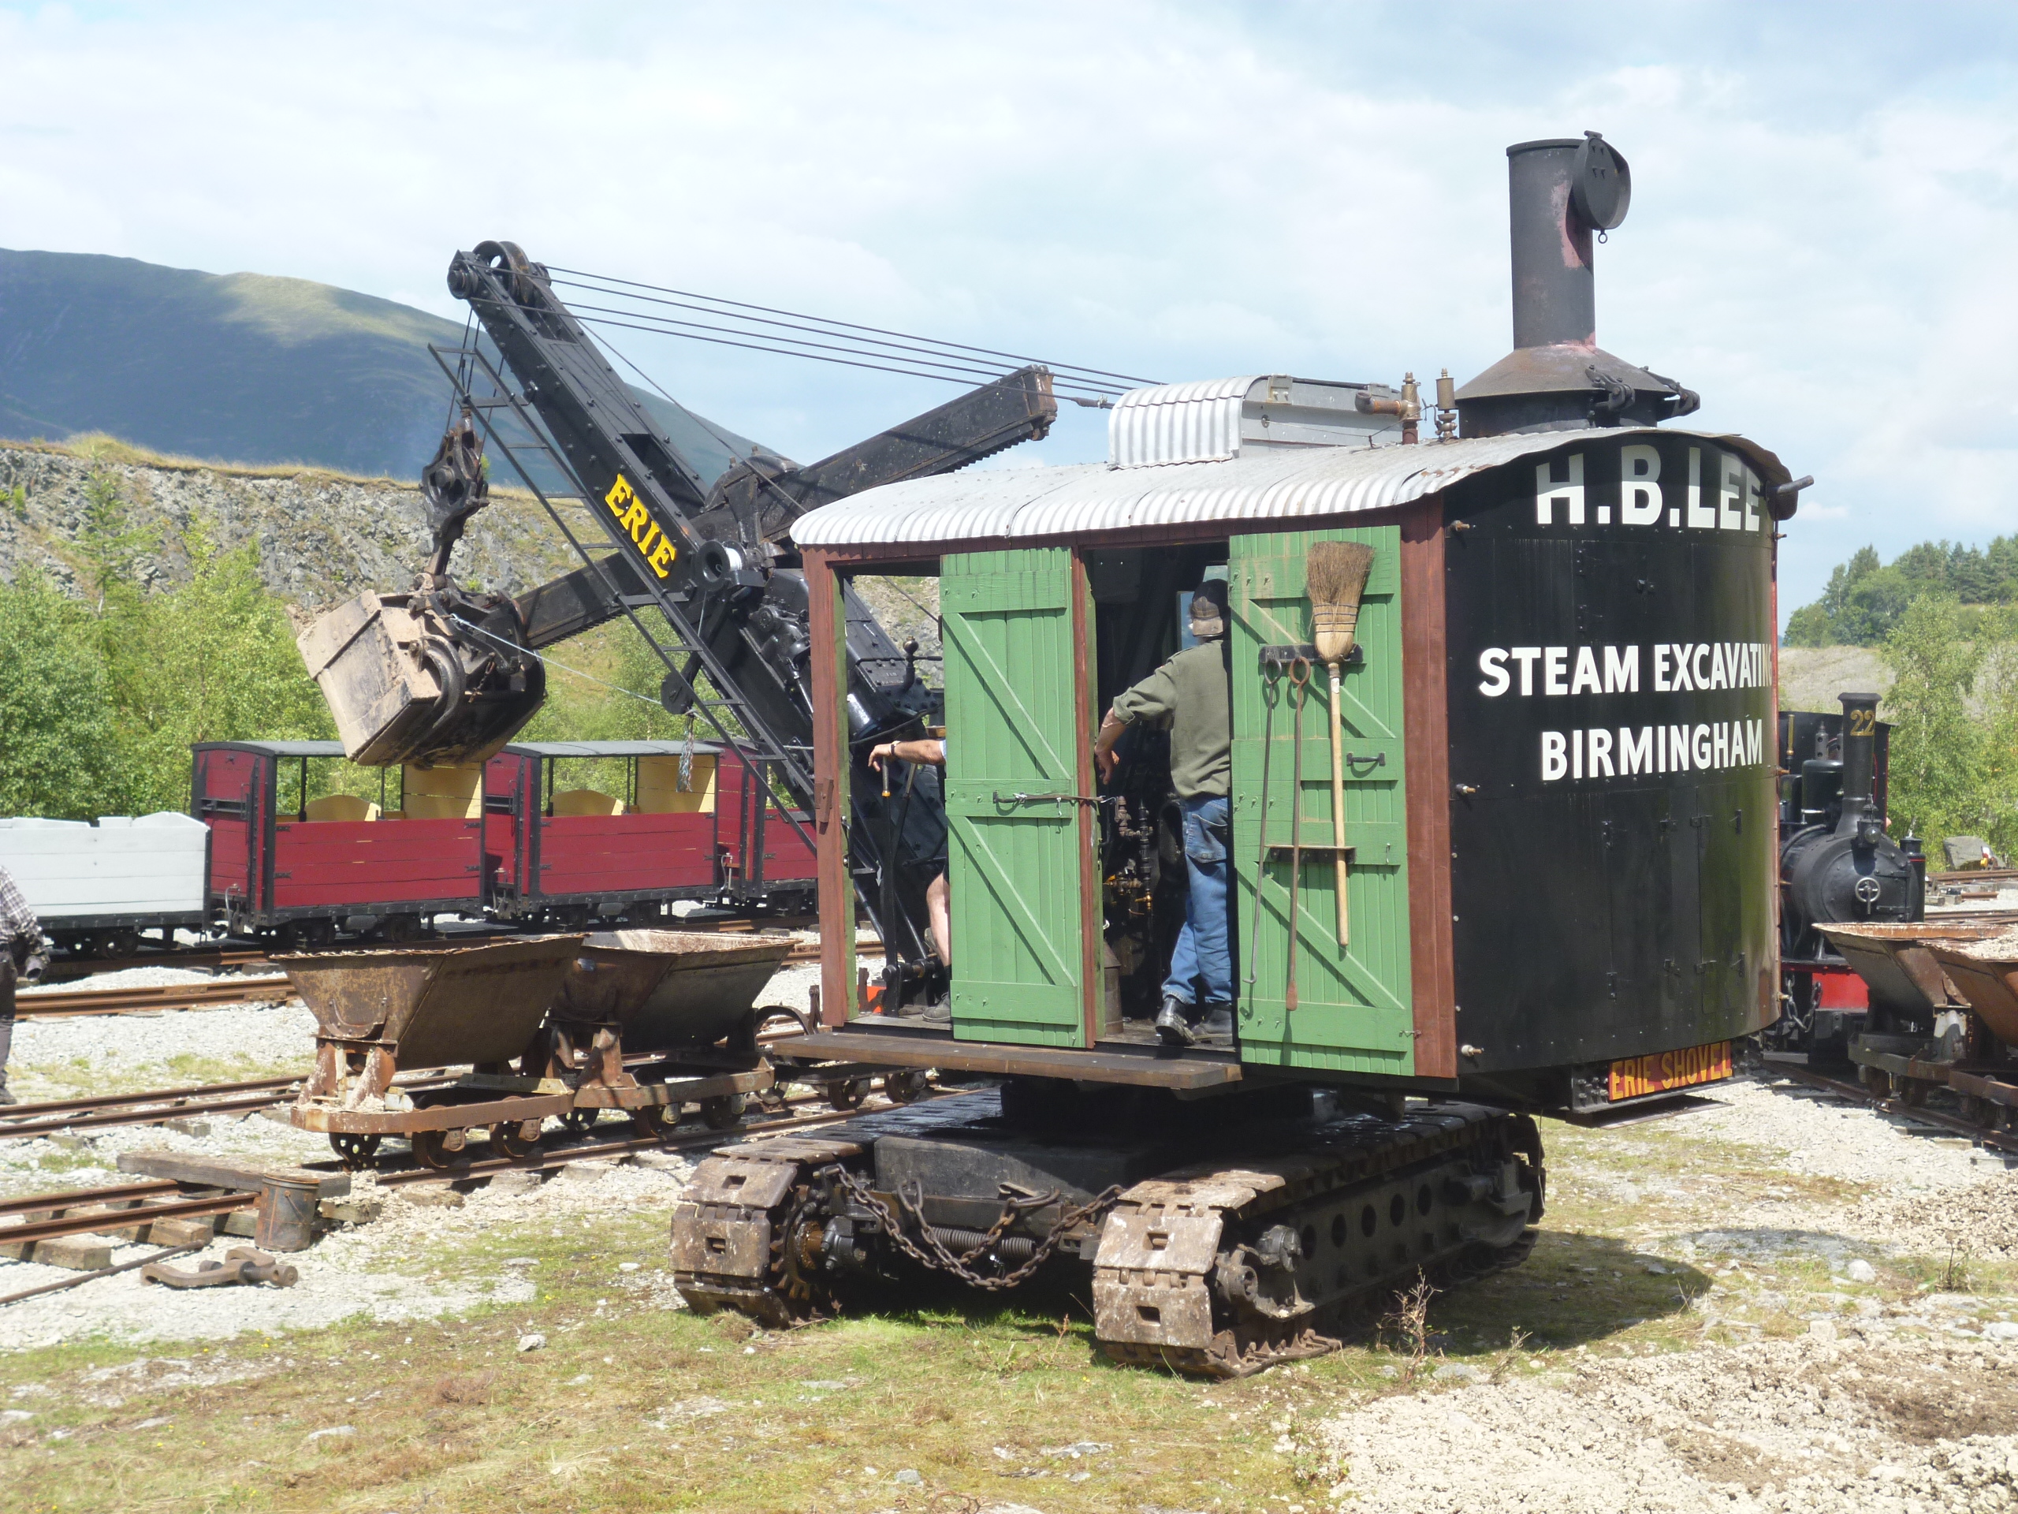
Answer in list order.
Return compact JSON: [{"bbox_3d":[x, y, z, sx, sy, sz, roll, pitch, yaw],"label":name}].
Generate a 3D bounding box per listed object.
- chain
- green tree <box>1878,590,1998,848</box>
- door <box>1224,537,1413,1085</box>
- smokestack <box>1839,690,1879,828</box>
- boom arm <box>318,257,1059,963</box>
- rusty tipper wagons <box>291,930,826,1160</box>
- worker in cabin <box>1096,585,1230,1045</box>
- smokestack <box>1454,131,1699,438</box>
[{"bbox_3d":[-0.123,1.796,11.750,1.270,0.460,0.300,1,1,34],"label":"chain"},{"bbox_3d":[15.040,-0.574,50.000,2.000,4.100,2.000,0,1,0],"label":"green tree"},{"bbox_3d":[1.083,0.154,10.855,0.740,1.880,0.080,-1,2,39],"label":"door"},{"bbox_3d":[5.583,0.026,20.300,0.280,0.920,0.280,0,1,0],"label":"smokestack"},{"bbox_3d":[-1.713,-0.872,15.432,5.250,3.750,1.000,0,1,44],"label":"boom arm"},{"bbox_3d":[-2.548,1.624,17.250,1.250,1.150,3.100,1,1,40],"label":"rusty tipper wagons"},{"bbox_3d":[0.628,0.203,11.550,0.620,1.710,0.500,1,1,27],"label":"worker in cabin"},{"bbox_3d":[2.125,-1.774,11.650,0.870,1.160,0.860,-2,1,0],"label":"smokestack"}]

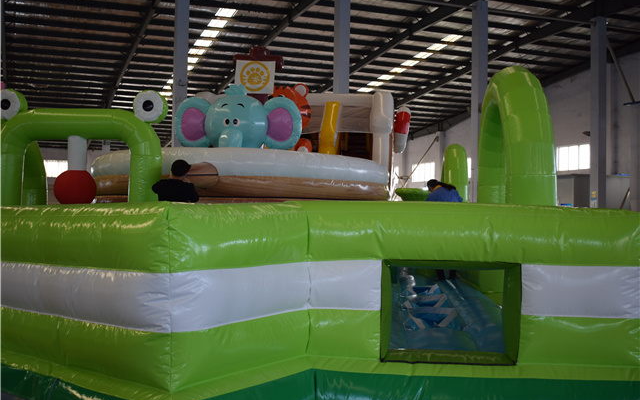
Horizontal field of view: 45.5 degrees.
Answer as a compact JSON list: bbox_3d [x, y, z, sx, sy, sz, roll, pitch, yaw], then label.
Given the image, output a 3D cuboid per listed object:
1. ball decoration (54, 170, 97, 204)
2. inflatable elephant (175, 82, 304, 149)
[{"bbox_3d":[-2.910,-0.110,9.100,0.500,0.490,0.500,0,-1,0],"label":"ball decoration"},{"bbox_3d":[-1.160,-1.100,10.900,1.800,1.100,1.050,0,-1,3],"label":"inflatable elephant"}]

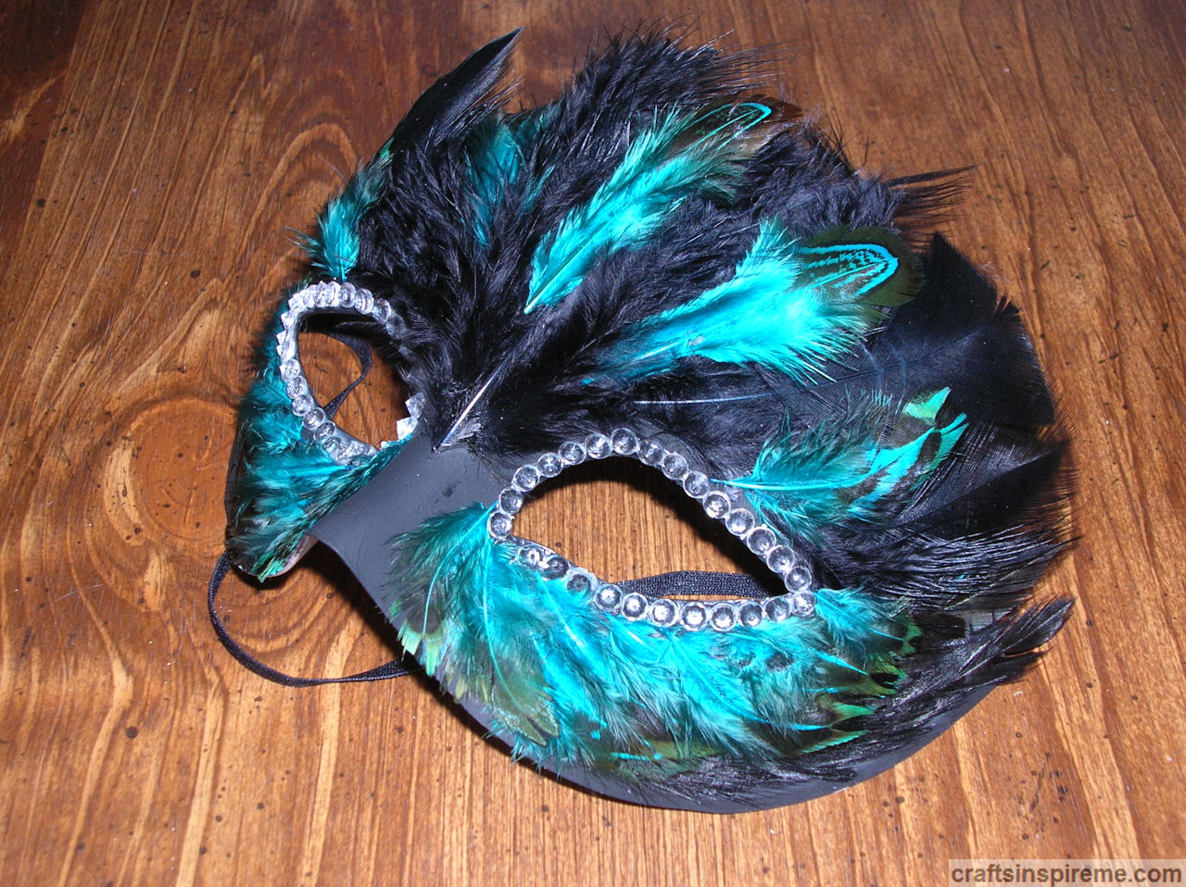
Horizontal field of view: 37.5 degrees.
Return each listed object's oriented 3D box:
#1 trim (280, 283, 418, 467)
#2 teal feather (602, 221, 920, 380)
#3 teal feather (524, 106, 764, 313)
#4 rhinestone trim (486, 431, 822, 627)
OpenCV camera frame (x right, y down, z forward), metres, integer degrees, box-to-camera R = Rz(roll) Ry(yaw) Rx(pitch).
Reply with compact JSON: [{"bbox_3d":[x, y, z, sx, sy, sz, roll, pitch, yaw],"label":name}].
[{"bbox_3d":[-0.049,-0.017,0.343,0.011,0.031,0.060,17,10,-42],"label":"trim"},{"bbox_3d":[0.032,-0.027,0.334,0.078,0.012,0.034,-20,65,-29],"label":"teal feather"},{"bbox_3d":[0.010,-0.049,0.345,0.027,0.012,0.082,28,50,23],"label":"teal feather"},{"bbox_3d":[0.012,0.017,0.310,0.060,0.032,0.011,27,9,1],"label":"rhinestone trim"}]

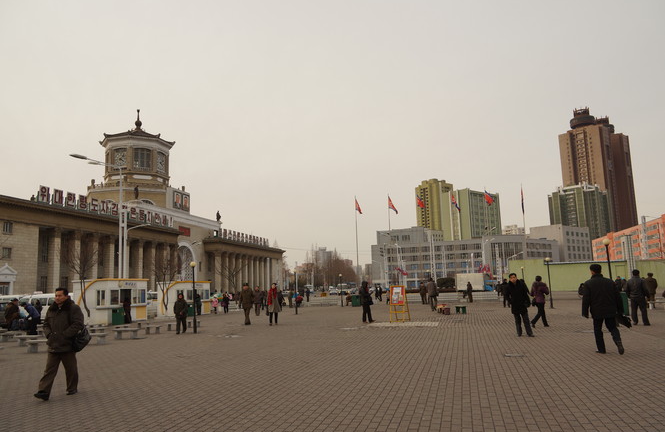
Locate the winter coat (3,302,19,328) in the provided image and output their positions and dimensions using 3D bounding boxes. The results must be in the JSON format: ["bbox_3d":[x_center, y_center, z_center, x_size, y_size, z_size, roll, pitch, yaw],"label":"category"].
[{"bbox_3d":[-15.151,4.599,23.500,0.680,1.050,0.550,-1,-8,-9],"label":"winter coat"}]

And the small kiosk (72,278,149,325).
[{"bbox_3d":[-13.057,5.137,29.697,2.300,2.580,4.100,-4,-8,9],"label":"small kiosk"}]

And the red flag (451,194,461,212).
[{"bbox_3d":[20.986,-2.252,85.000,1.700,3.000,0.500,-4,-8,11],"label":"red flag"}]

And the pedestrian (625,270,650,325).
[{"bbox_3d":[9.327,2.496,15.200,0.600,1.690,0.400,-6,-9,22],"label":"pedestrian"}]

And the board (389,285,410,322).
[{"bbox_3d":[2.791,3.651,20.600,0.620,1.480,0.850,-5,-8,21],"label":"board"}]

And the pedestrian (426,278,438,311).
[{"bbox_3d":[5.310,4.186,26.400,0.580,1.700,0.450,-3,-8,5],"label":"pedestrian"}]

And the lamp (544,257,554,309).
[{"bbox_3d":[11.312,3.477,25.883,0.260,2.640,0.260,-2,-8,0],"label":"lamp"}]

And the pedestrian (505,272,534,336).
[{"bbox_3d":[5.021,2.408,13.450,0.640,1.680,0.450,-4,-8,9],"label":"pedestrian"}]

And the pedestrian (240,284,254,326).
[{"bbox_3d":[-3.702,3.842,21.700,0.600,1.760,0.450,-2,-8,-3],"label":"pedestrian"}]

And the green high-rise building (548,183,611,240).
[{"bbox_3d":[182.717,11.933,363.372,30.100,65.400,28.000,2,-9,-29],"label":"green high-rise building"}]

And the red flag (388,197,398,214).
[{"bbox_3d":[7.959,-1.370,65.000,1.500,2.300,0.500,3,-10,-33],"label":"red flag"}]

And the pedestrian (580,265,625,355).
[{"bbox_3d":[5.423,1.855,10.021,0.620,1.750,0.520,-3,-8,5],"label":"pedestrian"}]

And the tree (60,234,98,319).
[{"bbox_3d":[-12.853,3.262,25.316,1.800,4.560,1.800,-2,-8,0],"label":"tree"}]

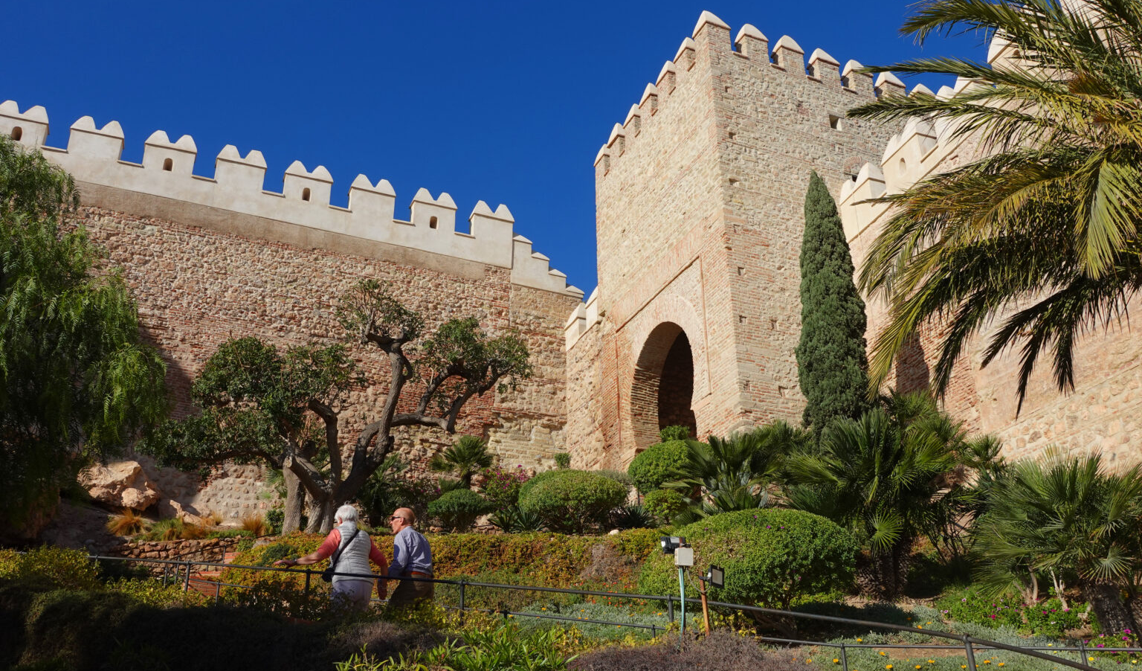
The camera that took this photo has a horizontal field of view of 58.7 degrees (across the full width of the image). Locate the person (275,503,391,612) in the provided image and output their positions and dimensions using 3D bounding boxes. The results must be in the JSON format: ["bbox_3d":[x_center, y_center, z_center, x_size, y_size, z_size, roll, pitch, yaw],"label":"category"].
[{"bbox_3d":[-2.217,2.365,9.500,0.800,1.600,0.680,16,-31,-31],"label":"person"}]

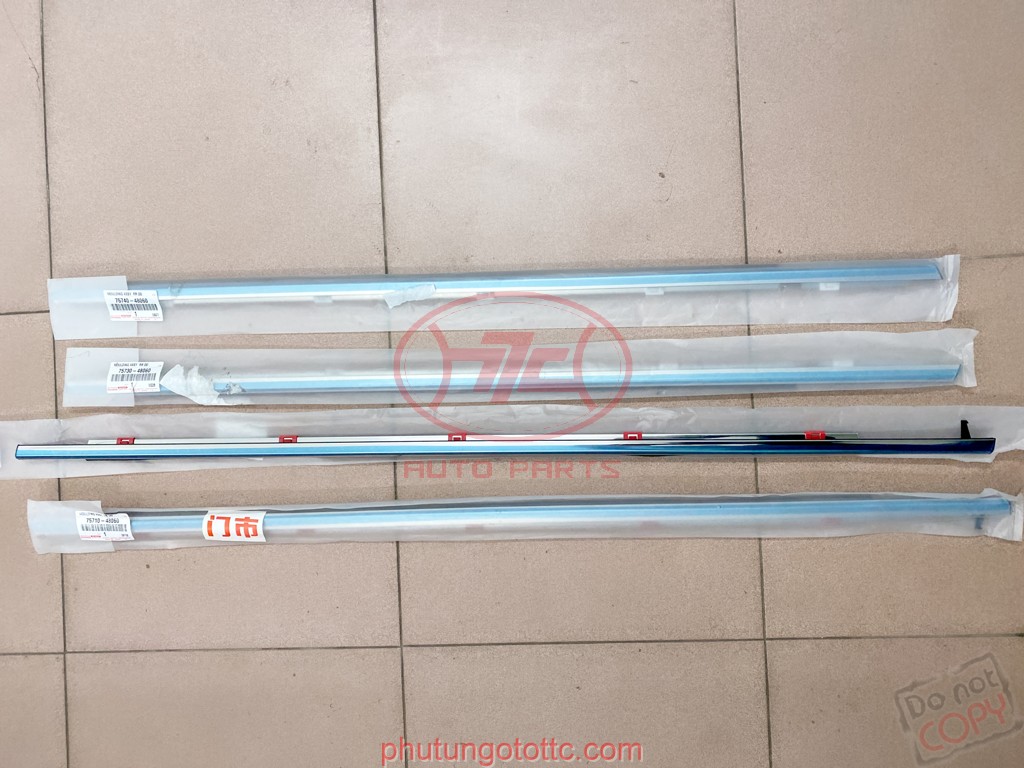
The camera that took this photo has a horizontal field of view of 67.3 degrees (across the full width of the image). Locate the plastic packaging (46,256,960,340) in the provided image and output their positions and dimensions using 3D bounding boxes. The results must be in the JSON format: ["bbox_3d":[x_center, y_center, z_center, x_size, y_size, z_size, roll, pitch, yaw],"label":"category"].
[{"bbox_3d":[-0.033,-0.095,0.852,1.026,0.022,0.072,-1,89,5],"label":"plastic packaging"}]

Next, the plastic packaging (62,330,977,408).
[{"bbox_3d":[-0.015,-0.014,0.850,1.025,0.022,0.072,-1,89,5],"label":"plastic packaging"}]

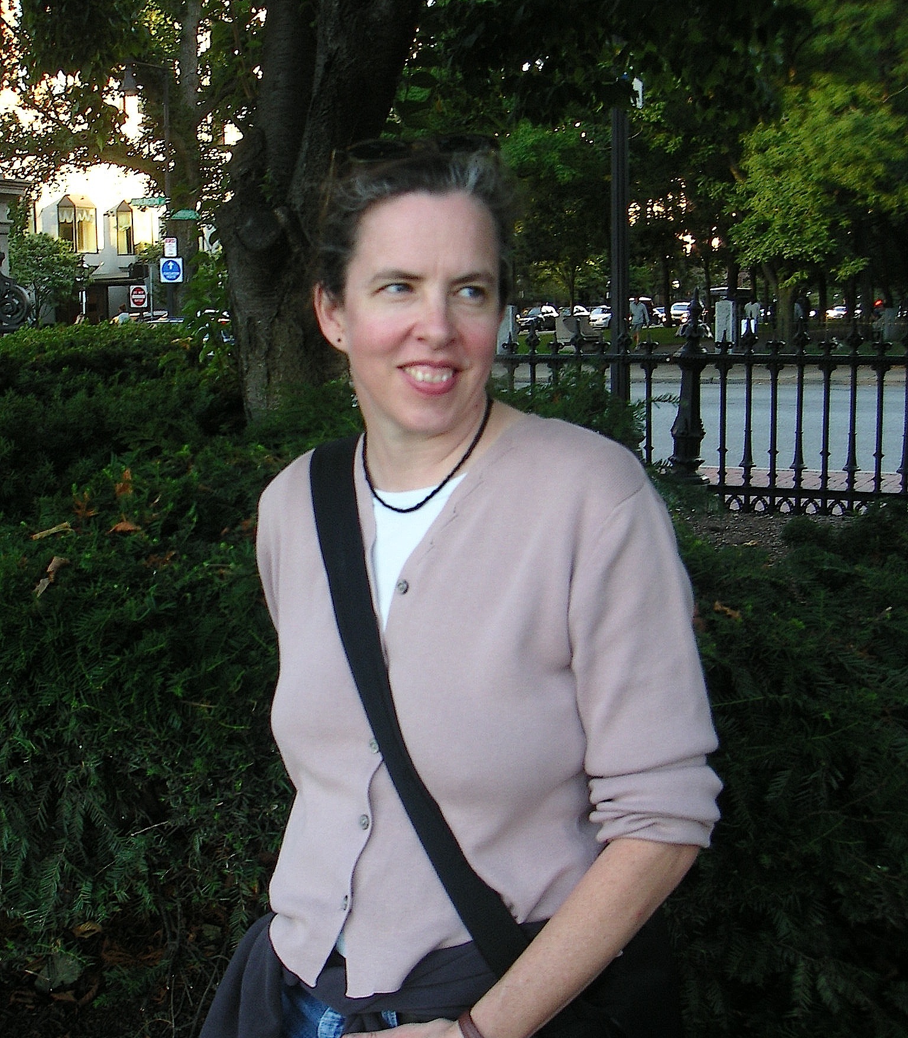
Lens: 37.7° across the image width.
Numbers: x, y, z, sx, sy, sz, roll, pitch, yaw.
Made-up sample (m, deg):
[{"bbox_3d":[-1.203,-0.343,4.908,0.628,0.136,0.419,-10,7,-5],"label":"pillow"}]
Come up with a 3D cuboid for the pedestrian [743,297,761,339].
[{"bbox_3d":[12.125,-8.148,54.000,0.600,1.720,0.450,4,10,25],"label":"pedestrian"}]

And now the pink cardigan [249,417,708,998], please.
[{"bbox_3d":[0.034,0.157,1.245,0.440,0.520,0.300,4,10,26],"label":"pink cardigan"}]

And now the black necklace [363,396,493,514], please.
[{"bbox_3d":[-0.024,-0.062,1.195,0.122,0.100,0.130,4,10,24],"label":"black necklace"}]

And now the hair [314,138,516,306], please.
[{"bbox_3d":[-0.033,-0.248,1.180,0.172,0.180,0.195,0,10,-18],"label":"hair"}]

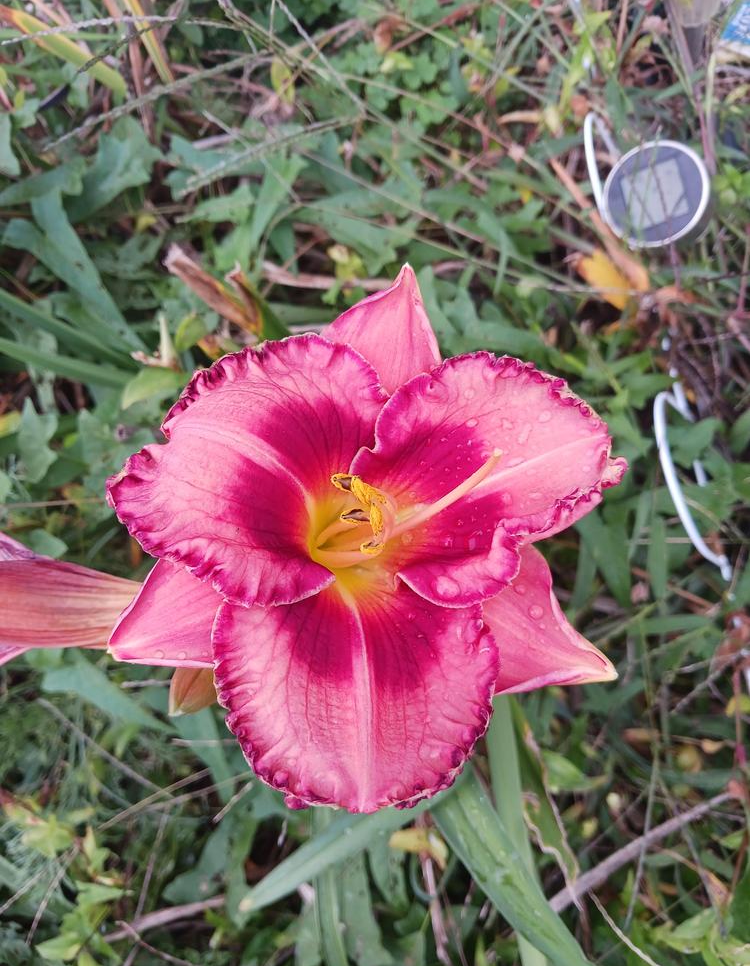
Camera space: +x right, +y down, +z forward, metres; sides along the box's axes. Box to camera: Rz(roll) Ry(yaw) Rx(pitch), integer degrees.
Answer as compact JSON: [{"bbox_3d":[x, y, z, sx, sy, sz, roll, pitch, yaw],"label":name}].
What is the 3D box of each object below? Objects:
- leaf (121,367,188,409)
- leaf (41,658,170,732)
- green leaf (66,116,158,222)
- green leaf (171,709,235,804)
[{"bbox_3d":[-0.090,-0.038,0.320,0.029,0.011,0.013,-30,83,-14],"label":"leaf"},{"bbox_3d":[-0.145,0.114,0.420,0.077,0.014,0.022,25,65,1],"label":"leaf"},{"bbox_3d":[-0.168,-0.201,0.500,0.041,0.020,0.073,36,80,-5],"label":"green leaf"},{"bbox_3d":[-0.092,0.142,0.420,0.022,0.014,0.066,-23,69,-16],"label":"green leaf"}]

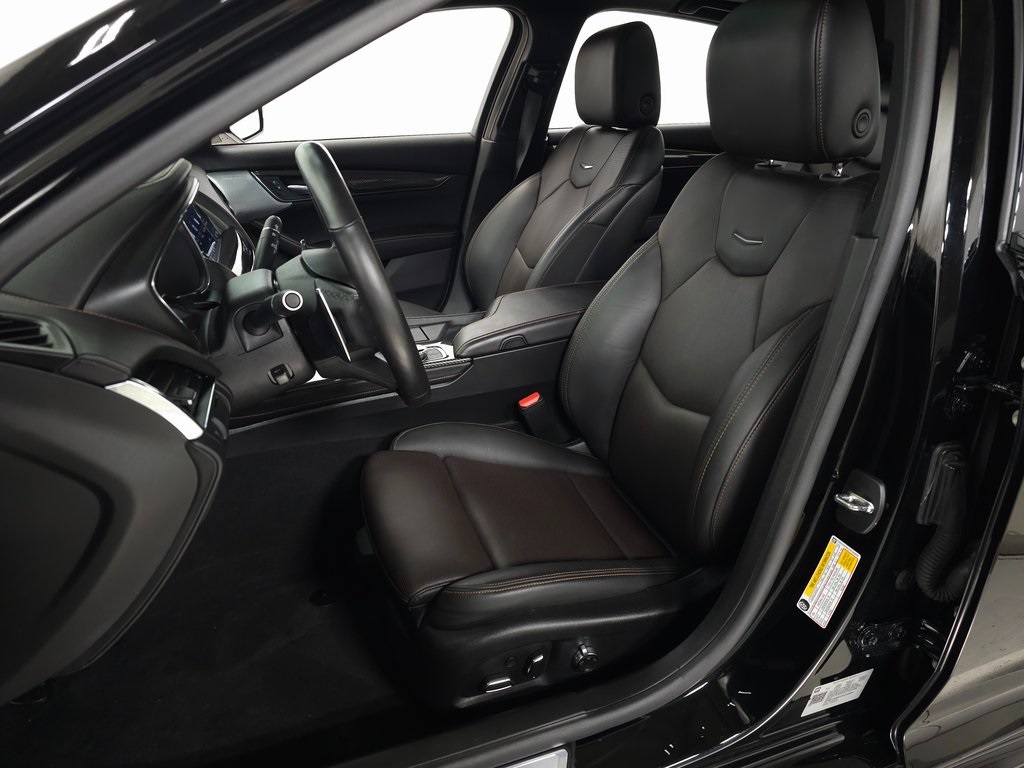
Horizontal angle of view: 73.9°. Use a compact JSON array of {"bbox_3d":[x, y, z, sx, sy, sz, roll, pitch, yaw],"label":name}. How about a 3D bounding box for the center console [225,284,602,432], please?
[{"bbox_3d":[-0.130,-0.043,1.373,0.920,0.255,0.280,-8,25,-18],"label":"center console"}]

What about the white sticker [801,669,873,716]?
[{"bbox_3d":[0.417,0.396,0.872,0.100,0.050,0.003,-1,26,-24],"label":"white sticker"}]

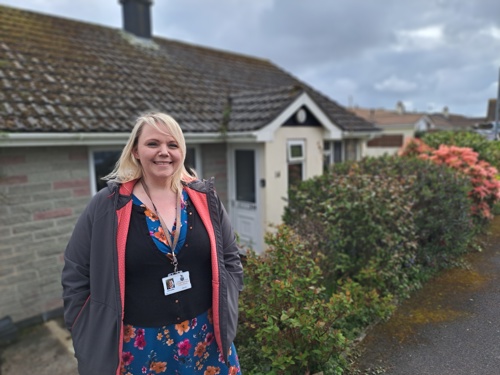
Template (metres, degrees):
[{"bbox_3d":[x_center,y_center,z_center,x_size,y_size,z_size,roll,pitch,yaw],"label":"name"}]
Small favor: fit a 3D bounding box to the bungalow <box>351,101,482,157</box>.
[{"bbox_3d":[9.840,-3.693,24.913,13.000,4.600,8.500,-9,10,-44],"label":"bungalow"}]

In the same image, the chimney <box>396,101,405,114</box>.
[{"bbox_3d":[10.714,-5.695,25.707,0.500,1.050,0.500,-9,10,-44],"label":"chimney"}]

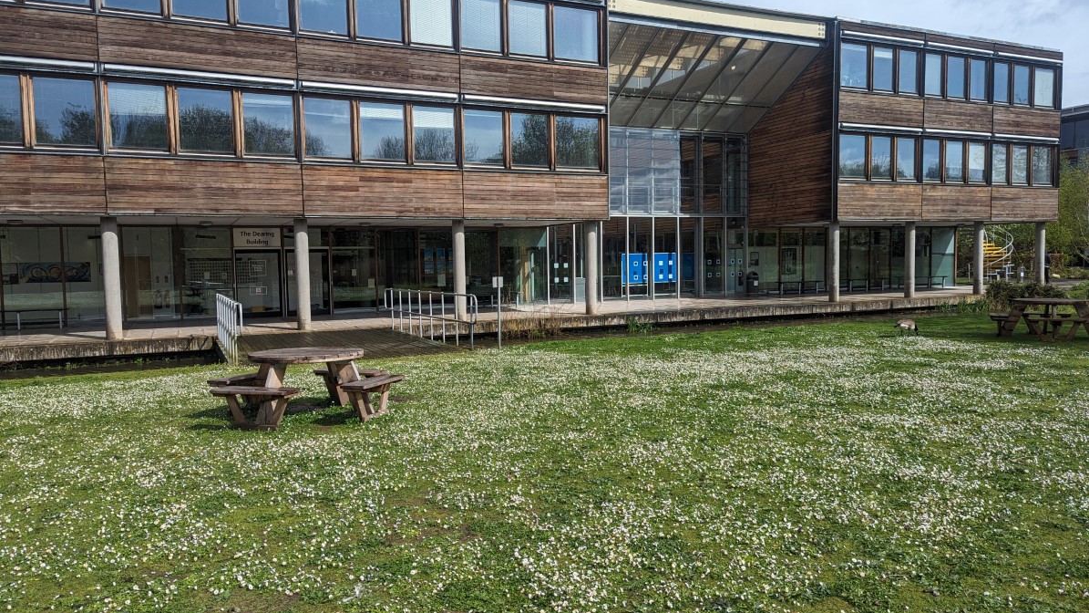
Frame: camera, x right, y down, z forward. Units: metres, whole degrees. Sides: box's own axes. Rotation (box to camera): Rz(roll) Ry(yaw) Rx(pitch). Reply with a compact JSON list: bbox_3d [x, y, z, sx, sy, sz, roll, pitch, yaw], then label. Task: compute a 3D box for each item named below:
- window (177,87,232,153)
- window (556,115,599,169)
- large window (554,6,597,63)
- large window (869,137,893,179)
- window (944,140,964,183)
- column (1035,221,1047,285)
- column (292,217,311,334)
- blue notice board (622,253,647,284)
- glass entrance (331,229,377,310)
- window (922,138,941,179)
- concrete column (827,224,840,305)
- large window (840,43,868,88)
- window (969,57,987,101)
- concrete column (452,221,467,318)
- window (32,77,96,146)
[{"bbox_3d":[-7.930,-4.340,17.665,1.104,1.485,0.120,-3,4,-26],"label":"window"},{"bbox_3d":[1.029,-5.051,23.291,1.485,1.540,0.100,-3,4,-25],"label":"window"},{"bbox_3d":[0.901,-7.802,21.727,1.460,1.430,0.120,-3,4,-26],"label":"large window"},{"bbox_3d":[12.655,-5.598,28.453,1.055,1.571,0.150,-3,4,-23],"label":"large window"},{"bbox_3d":[15.705,-5.528,28.941,1.000,1.470,0.100,-3,4,-24],"label":"window"},{"bbox_3d":[20.426,-2.048,31.141,0.317,2.833,0.317,-3,4,-24],"label":"column"},{"bbox_3d":[-6.276,-0.851,19.614,0.340,2.830,0.340,-3,4,-24],"label":"column"},{"bbox_3d":[3.901,-1.630,32.600,1.240,1.280,0.060,-3,4,-25],"label":"blue notice board"},{"bbox_3d":[-6.503,-1.275,25.870,1.513,2.768,0.150,-3,4,-25],"label":"glass entrance"},{"bbox_3d":[15.124,-5.704,29.526,0.980,1.569,0.150,-3,4,-23],"label":"window"},{"bbox_3d":[10.406,-1.586,27.128,0.340,2.810,0.340,-3,4,-24],"label":"concrete column"},{"bbox_3d":[10.923,-8.481,26.658,1.200,1.470,0.100,-3,4,-24],"label":"large window"},{"bbox_3d":[17.252,-9.052,30.187,1.050,1.540,0.100,-3,4,-23],"label":"window"},{"bbox_3d":[-2.366,-0.997,21.020,0.317,2.833,0.317,-1,4,0],"label":"concrete column"},{"bbox_3d":[-11.086,-4.494,17.516,1.220,1.540,0.100,-3,4,-25],"label":"window"}]

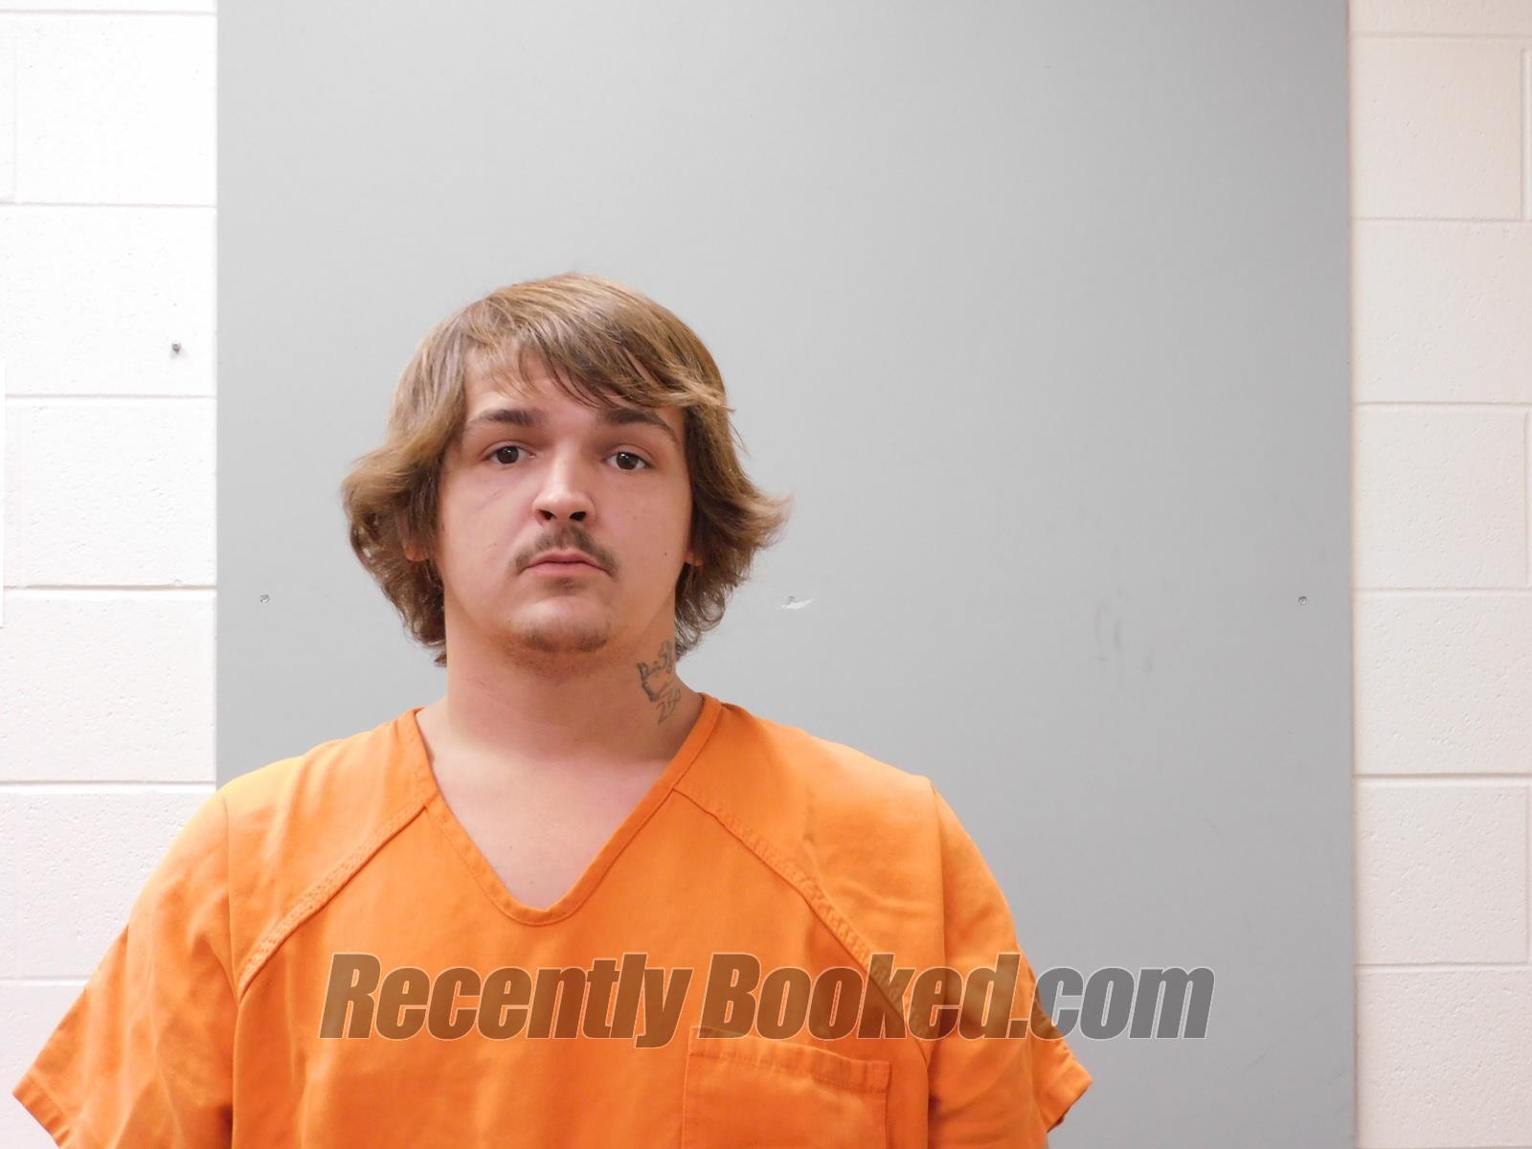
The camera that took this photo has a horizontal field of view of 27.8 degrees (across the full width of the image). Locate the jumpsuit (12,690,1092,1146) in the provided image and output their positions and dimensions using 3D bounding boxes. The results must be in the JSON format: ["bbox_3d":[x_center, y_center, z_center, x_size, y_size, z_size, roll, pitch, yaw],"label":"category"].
[{"bbox_3d":[-0.124,0.430,1.800,0.620,0.740,0.290,0,-1,5],"label":"jumpsuit"}]

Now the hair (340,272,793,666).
[{"bbox_3d":[-0.114,-0.060,1.760,0.252,0.225,0.230,2,-5,-3],"label":"hair"}]

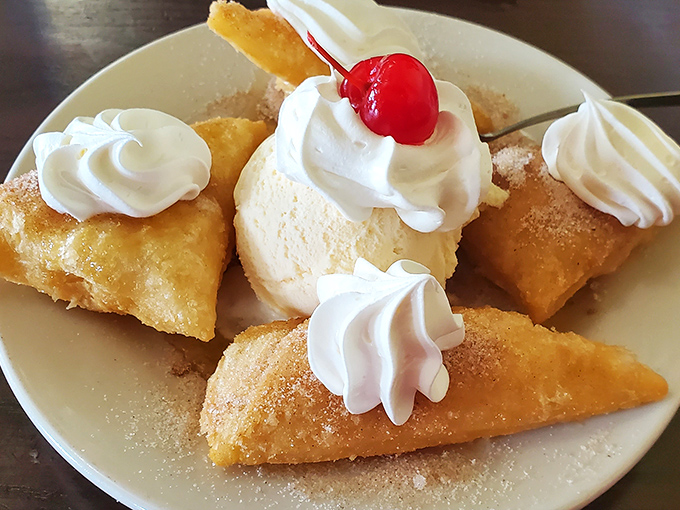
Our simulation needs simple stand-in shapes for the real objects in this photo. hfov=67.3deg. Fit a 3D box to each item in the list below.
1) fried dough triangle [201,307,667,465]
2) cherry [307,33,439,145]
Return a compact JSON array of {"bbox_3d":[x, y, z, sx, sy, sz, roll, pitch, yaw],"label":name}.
[{"bbox_3d":[0.022,0.026,0.133,0.116,0.028,0.038,-4,54,-5],"label":"fried dough triangle"},{"bbox_3d":[0.006,-0.036,0.106,0.021,0.033,0.021,0,69,48],"label":"cherry"}]

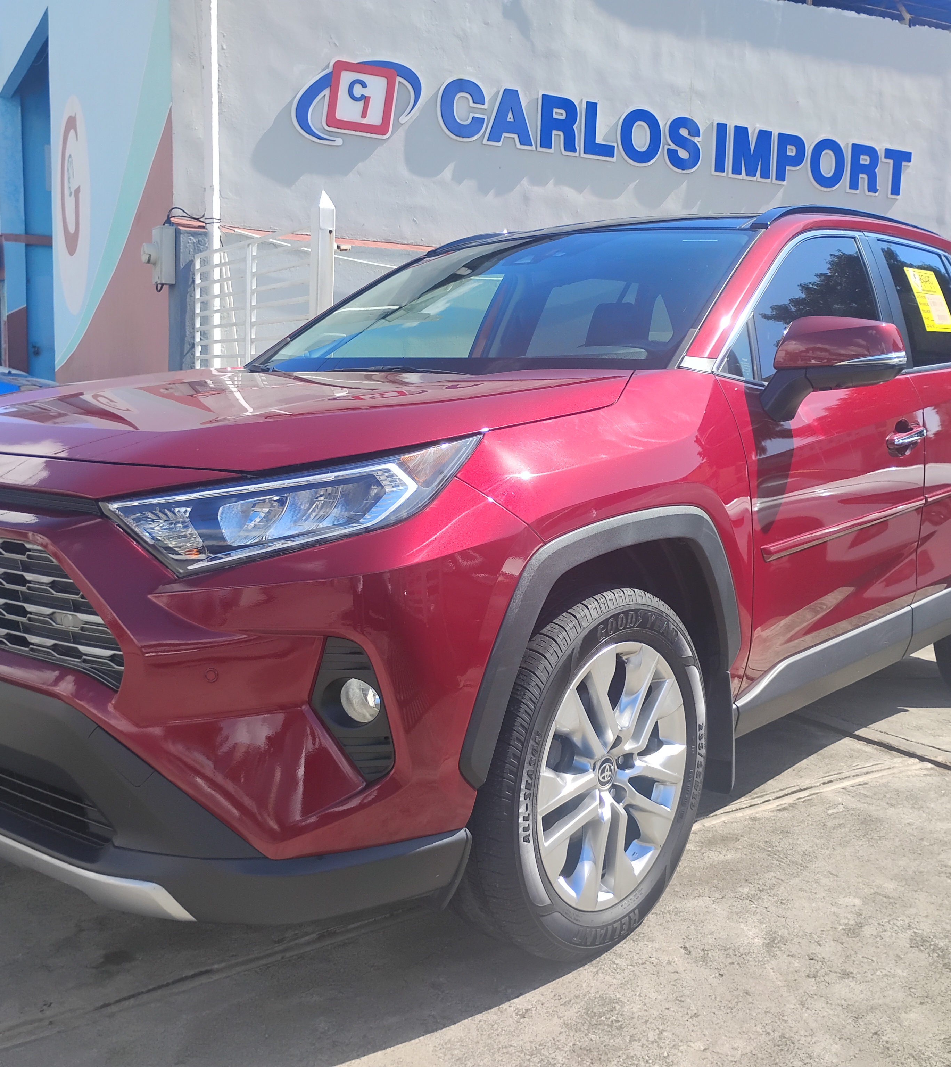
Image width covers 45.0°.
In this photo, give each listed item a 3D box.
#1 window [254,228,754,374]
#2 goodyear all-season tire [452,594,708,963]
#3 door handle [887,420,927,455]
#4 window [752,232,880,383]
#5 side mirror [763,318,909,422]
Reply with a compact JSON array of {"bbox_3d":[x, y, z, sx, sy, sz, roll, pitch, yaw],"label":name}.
[{"bbox_3d":[0.049,-0.651,3.202,1.450,0.100,0.890,7,41,40],"label":"window"},{"bbox_3d":[0.195,0.456,2.303,0.245,0.735,0.740,7,9,40],"label":"goodyear all-season tire"},{"bbox_3d":[1.187,-0.261,3.153,0.070,0.090,0.230,7,9,40],"label":"door handle"},{"bbox_3d":[0.878,-0.610,2.979,0.050,0.460,0.900,-25,-12,40],"label":"window"},{"bbox_3d":[0.815,-0.377,2.620,0.235,0.240,0.260,7,9,40],"label":"side mirror"}]

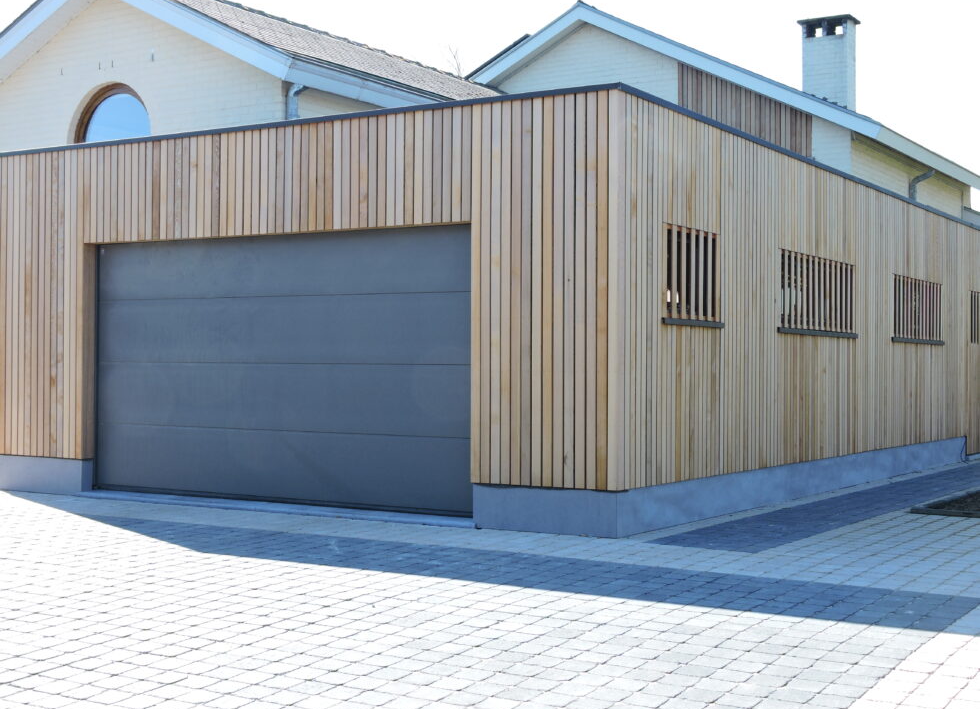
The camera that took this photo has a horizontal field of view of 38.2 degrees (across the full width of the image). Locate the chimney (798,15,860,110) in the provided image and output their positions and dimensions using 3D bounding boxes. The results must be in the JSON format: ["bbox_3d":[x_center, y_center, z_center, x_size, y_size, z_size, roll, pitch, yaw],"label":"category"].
[{"bbox_3d":[5.447,-4.540,22.687,0.868,1.576,0.684,0,-1,31],"label":"chimney"}]

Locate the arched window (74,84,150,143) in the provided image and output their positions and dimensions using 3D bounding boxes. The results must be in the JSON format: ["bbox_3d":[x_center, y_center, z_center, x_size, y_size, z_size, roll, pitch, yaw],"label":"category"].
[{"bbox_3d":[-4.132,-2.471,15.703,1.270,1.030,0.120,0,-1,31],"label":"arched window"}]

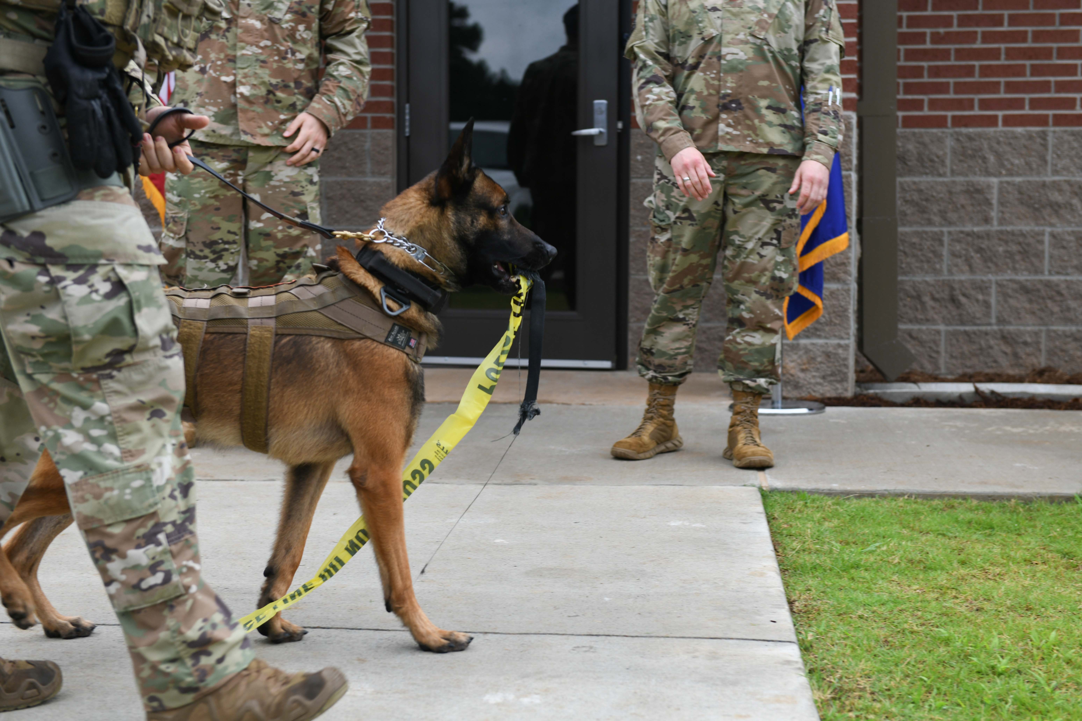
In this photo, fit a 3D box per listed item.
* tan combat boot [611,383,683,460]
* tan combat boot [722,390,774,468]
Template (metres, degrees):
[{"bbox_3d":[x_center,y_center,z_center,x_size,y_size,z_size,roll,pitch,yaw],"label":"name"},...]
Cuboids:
[{"bbox_3d":[0.305,0.153,5.149,0.114,0.235,0.303,4,6,37],"label":"tan combat boot"},{"bbox_3d":[0.576,0.168,5.007,0.114,0.235,0.303,0,5,-7],"label":"tan combat boot"}]

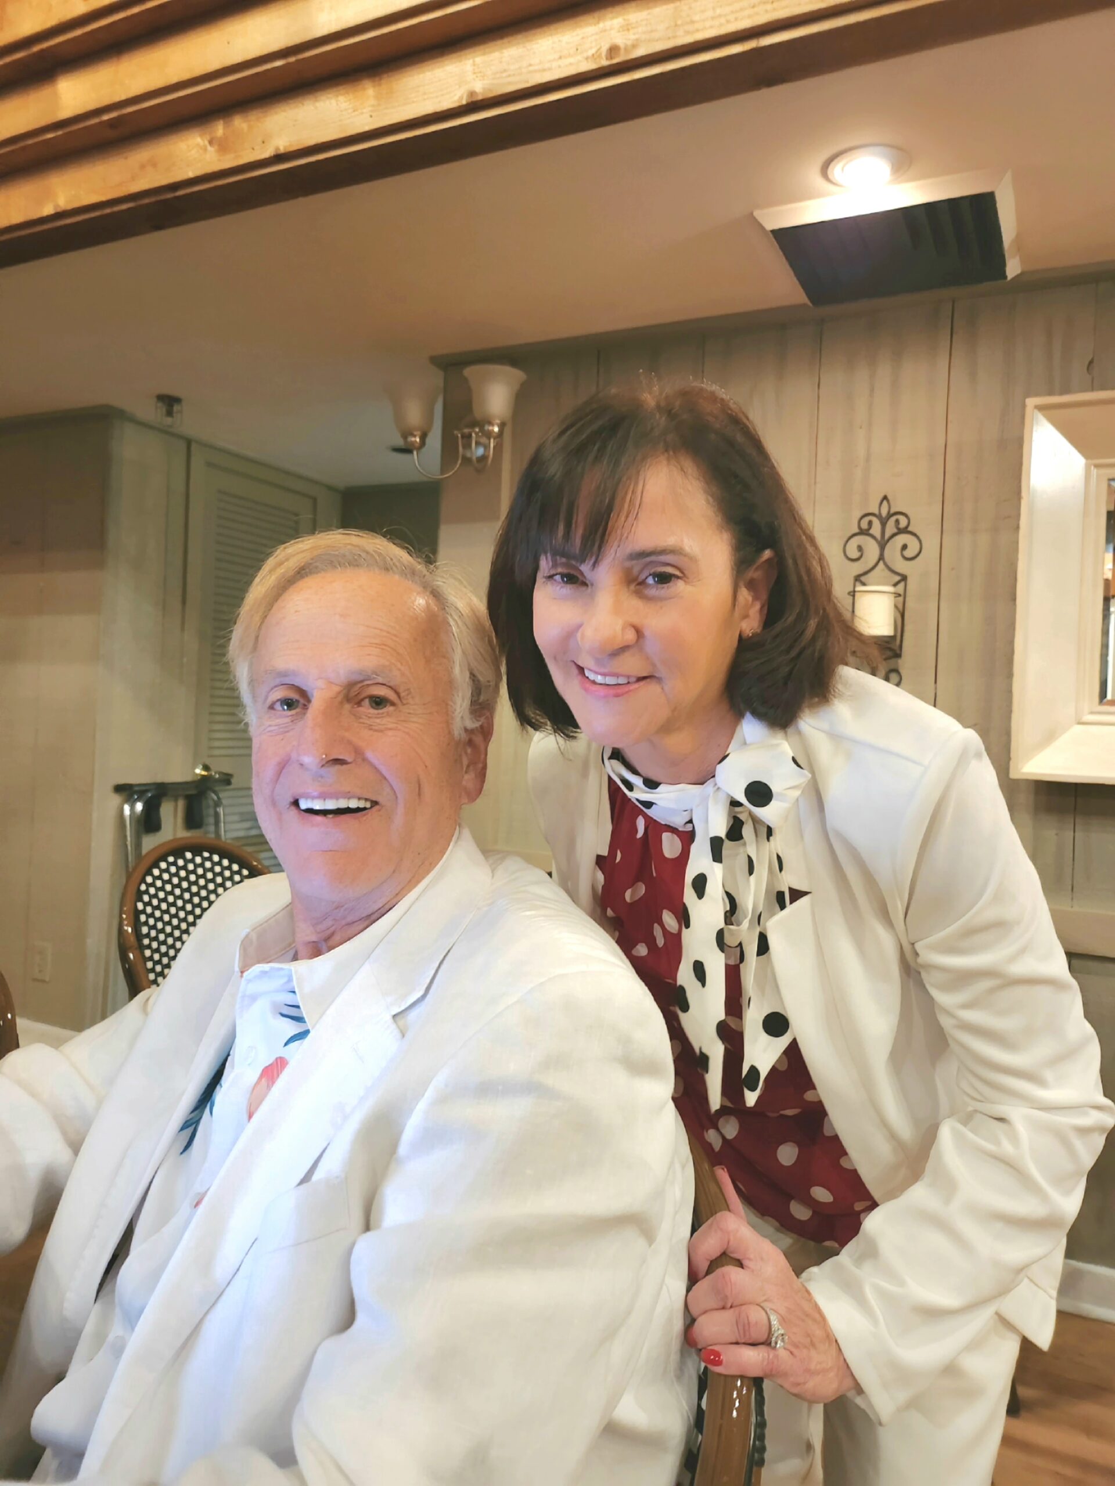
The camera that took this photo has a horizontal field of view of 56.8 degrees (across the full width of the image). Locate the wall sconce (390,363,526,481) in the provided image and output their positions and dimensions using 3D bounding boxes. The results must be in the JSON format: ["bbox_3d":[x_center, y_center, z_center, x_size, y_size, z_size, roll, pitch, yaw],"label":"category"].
[{"bbox_3d":[-0.256,-0.794,2.591,0.385,0.245,0.205,3,0,26],"label":"wall sconce"}]

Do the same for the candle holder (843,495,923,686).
[{"bbox_3d":[0.673,-0.313,2.173,0.167,0.450,0.130,3,0,26],"label":"candle holder"}]

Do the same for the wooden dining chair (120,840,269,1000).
[{"bbox_3d":[-0.513,0.631,1.909,0.550,0.880,0.460,3,0,23],"label":"wooden dining chair"}]

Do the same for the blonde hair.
[{"bbox_3d":[-0.148,-0.072,0.800,0.200,0.185,0.200,3,0,7],"label":"blonde hair"}]

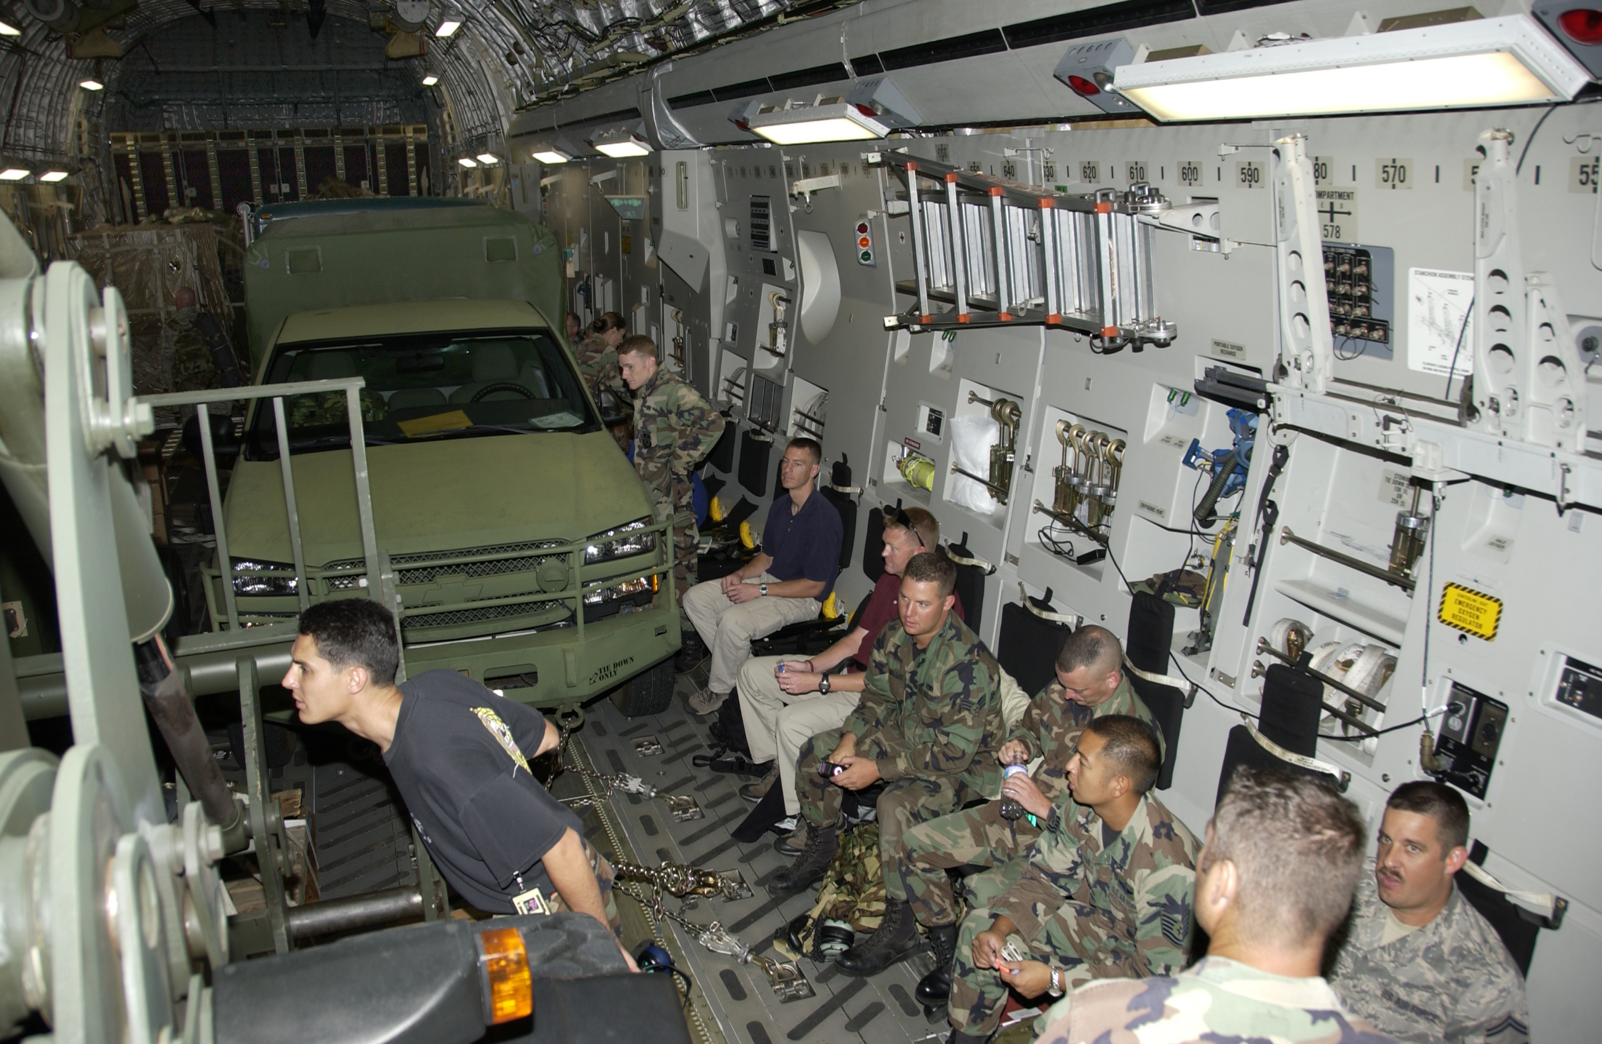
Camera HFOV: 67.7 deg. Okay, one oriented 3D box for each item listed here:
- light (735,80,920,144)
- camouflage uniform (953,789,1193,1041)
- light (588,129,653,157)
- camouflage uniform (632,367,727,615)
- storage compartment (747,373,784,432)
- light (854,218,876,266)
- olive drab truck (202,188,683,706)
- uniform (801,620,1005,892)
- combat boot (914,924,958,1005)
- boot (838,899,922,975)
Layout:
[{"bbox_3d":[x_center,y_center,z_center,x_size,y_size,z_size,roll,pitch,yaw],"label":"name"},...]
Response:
[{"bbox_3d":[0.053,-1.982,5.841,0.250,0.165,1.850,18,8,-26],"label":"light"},{"bbox_3d":[0.866,1.145,3.543,0.750,0.850,0.600,-6,17,-18],"label":"camouflage uniform"},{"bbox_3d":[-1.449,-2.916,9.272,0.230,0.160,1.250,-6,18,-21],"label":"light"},{"bbox_3d":[-0.617,-0.124,6.287,0.450,1.360,0.540,-8,18,-26],"label":"camouflage uniform"},{"bbox_3d":[-0.144,-0.731,7.294,0.180,0.280,0.510,2,15,-23],"label":"storage compartment"},{"bbox_3d":[0.310,-1.365,5.850,0.105,0.240,0.060,3,21,26],"label":"light"},{"bbox_3d":[-2.344,-0.587,7.306,2.050,2.340,5.850,-6,18,-19],"label":"olive drab truck"},{"bbox_3d":[0.378,0.758,4.122,0.720,0.950,0.630,-10,19,-33],"label":"uniform"},{"bbox_3d":[0.462,1.382,3.946,0.115,0.250,0.300,10,19,30],"label":"combat boot"},{"bbox_3d":[0.274,1.364,3.972,0.300,0.240,0.115,-6,18,-21],"label":"boot"}]

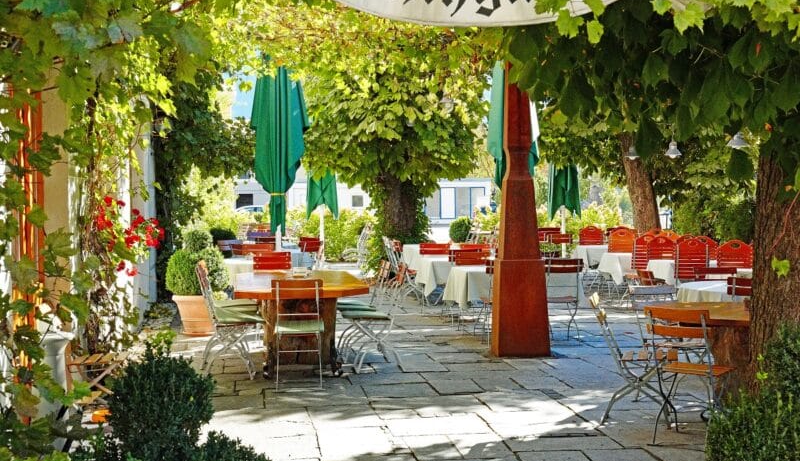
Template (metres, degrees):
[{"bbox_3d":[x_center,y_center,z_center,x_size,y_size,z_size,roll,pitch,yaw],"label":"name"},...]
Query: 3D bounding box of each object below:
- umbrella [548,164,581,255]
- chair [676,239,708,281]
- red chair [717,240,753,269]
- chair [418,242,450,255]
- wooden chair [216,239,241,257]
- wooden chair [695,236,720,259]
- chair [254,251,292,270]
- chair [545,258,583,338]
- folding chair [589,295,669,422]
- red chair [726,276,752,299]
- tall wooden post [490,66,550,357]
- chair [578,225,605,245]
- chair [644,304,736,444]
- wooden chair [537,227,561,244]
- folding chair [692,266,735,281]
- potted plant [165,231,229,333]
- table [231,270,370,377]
[{"bbox_3d":[3.018,-0.661,20.492,0.650,3.100,0.650,0,2,0],"label":"umbrella"},{"bbox_3d":[3.314,0.618,12.823,0.430,1.040,0.570,0,2,0],"label":"chair"},{"bbox_3d":[3.642,0.602,12.039,0.460,0.970,0.560,-1,2,8],"label":"red chair"},{"bbox_3d":[0.514,0.634,15.043,0.440,0.880,0.530,0,2,-8],"label":"chair"},{"bbox_3d":[-2.380,0.596,15.974,0.430,0.880,0.520,-1,2,-23],"label":"wooden chair"},{"bbox_3d":[3.803,0.589,13.722,0.430,1.040,0.570,0,2,0],"label":"wooden chair"},{"bbox_3d":[-1.367,0.733,11.746,0.430,0.880,0.520,0,2,0],"label":"chair"},{"bbox_3d":[1.664,0.718,11.372,0.440,0.870,0.550,-1,2,2],"label":"chair"},{"bbox_3d":[1.670,0.910,7.901,0.570,0.880,0.460,1,2,15],"label":"folding chair"},{"bbox_3d":[2.876,0.795,8.994,0.440,0.870,0.550,0,3,18],"label":"red chair"},{"bbox_3d":[1.135,-0.260,10.710,0.500,2.900,0.500,-1,2,-3],"label":"tall wooden post"},{"bbox_3d":[3.207,0.452,18.178,0.450,1.000,0.550,0,2,-8],"label":"chair"},{"bbox_3d":[1.833,0.900,6.996,0.450,0.870,0.550,0,3,33],"label":"chair"},{"bbox_3d":[2.438,0.408,18.235,0.450,0.880,0.530,-1,2,0],"label":"wooden chair"},{"bbox_3d":[3.148,0.800,10.746,0.440,0.880,0.530,0,2,-8],"label":"folding chair"},{"bbox_3d":[-2.280,0.574,12.582,0.720,1.190,0.720,0,2,0],"label":"potted plant"},{"bbox_3d":[-0.990,0.863,10.791,1.200,0.760,2.200,0,2,-9],"label":"table"}]

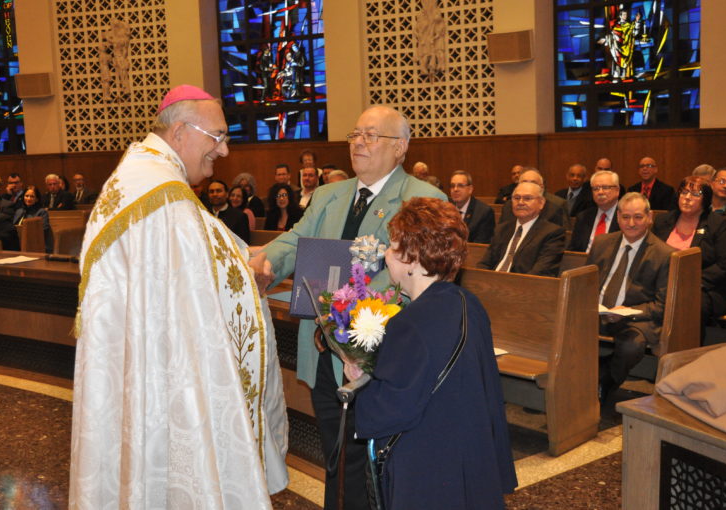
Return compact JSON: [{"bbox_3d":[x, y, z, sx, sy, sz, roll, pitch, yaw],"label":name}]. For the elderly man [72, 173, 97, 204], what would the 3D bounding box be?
[{"bbox_3d":[-4.241,-0.556,12.218,0.580,1.270,0.820,1,7,22],"label":"elderly man"}]

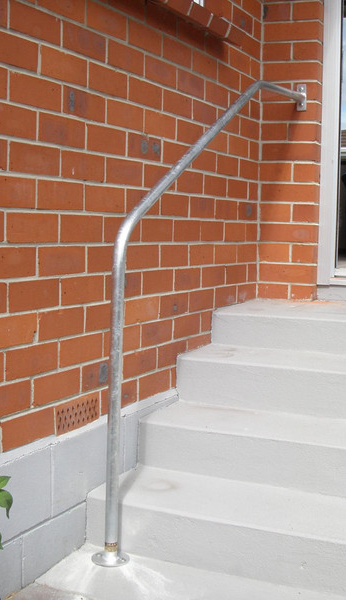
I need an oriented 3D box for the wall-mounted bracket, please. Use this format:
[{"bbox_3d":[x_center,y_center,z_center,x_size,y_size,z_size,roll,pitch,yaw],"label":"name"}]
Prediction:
[{"bbox_3d":[0.541,-0.848,3.680,0.041,0.112,0.016,4,5,25],"label":"wall-mounted bracket"}]

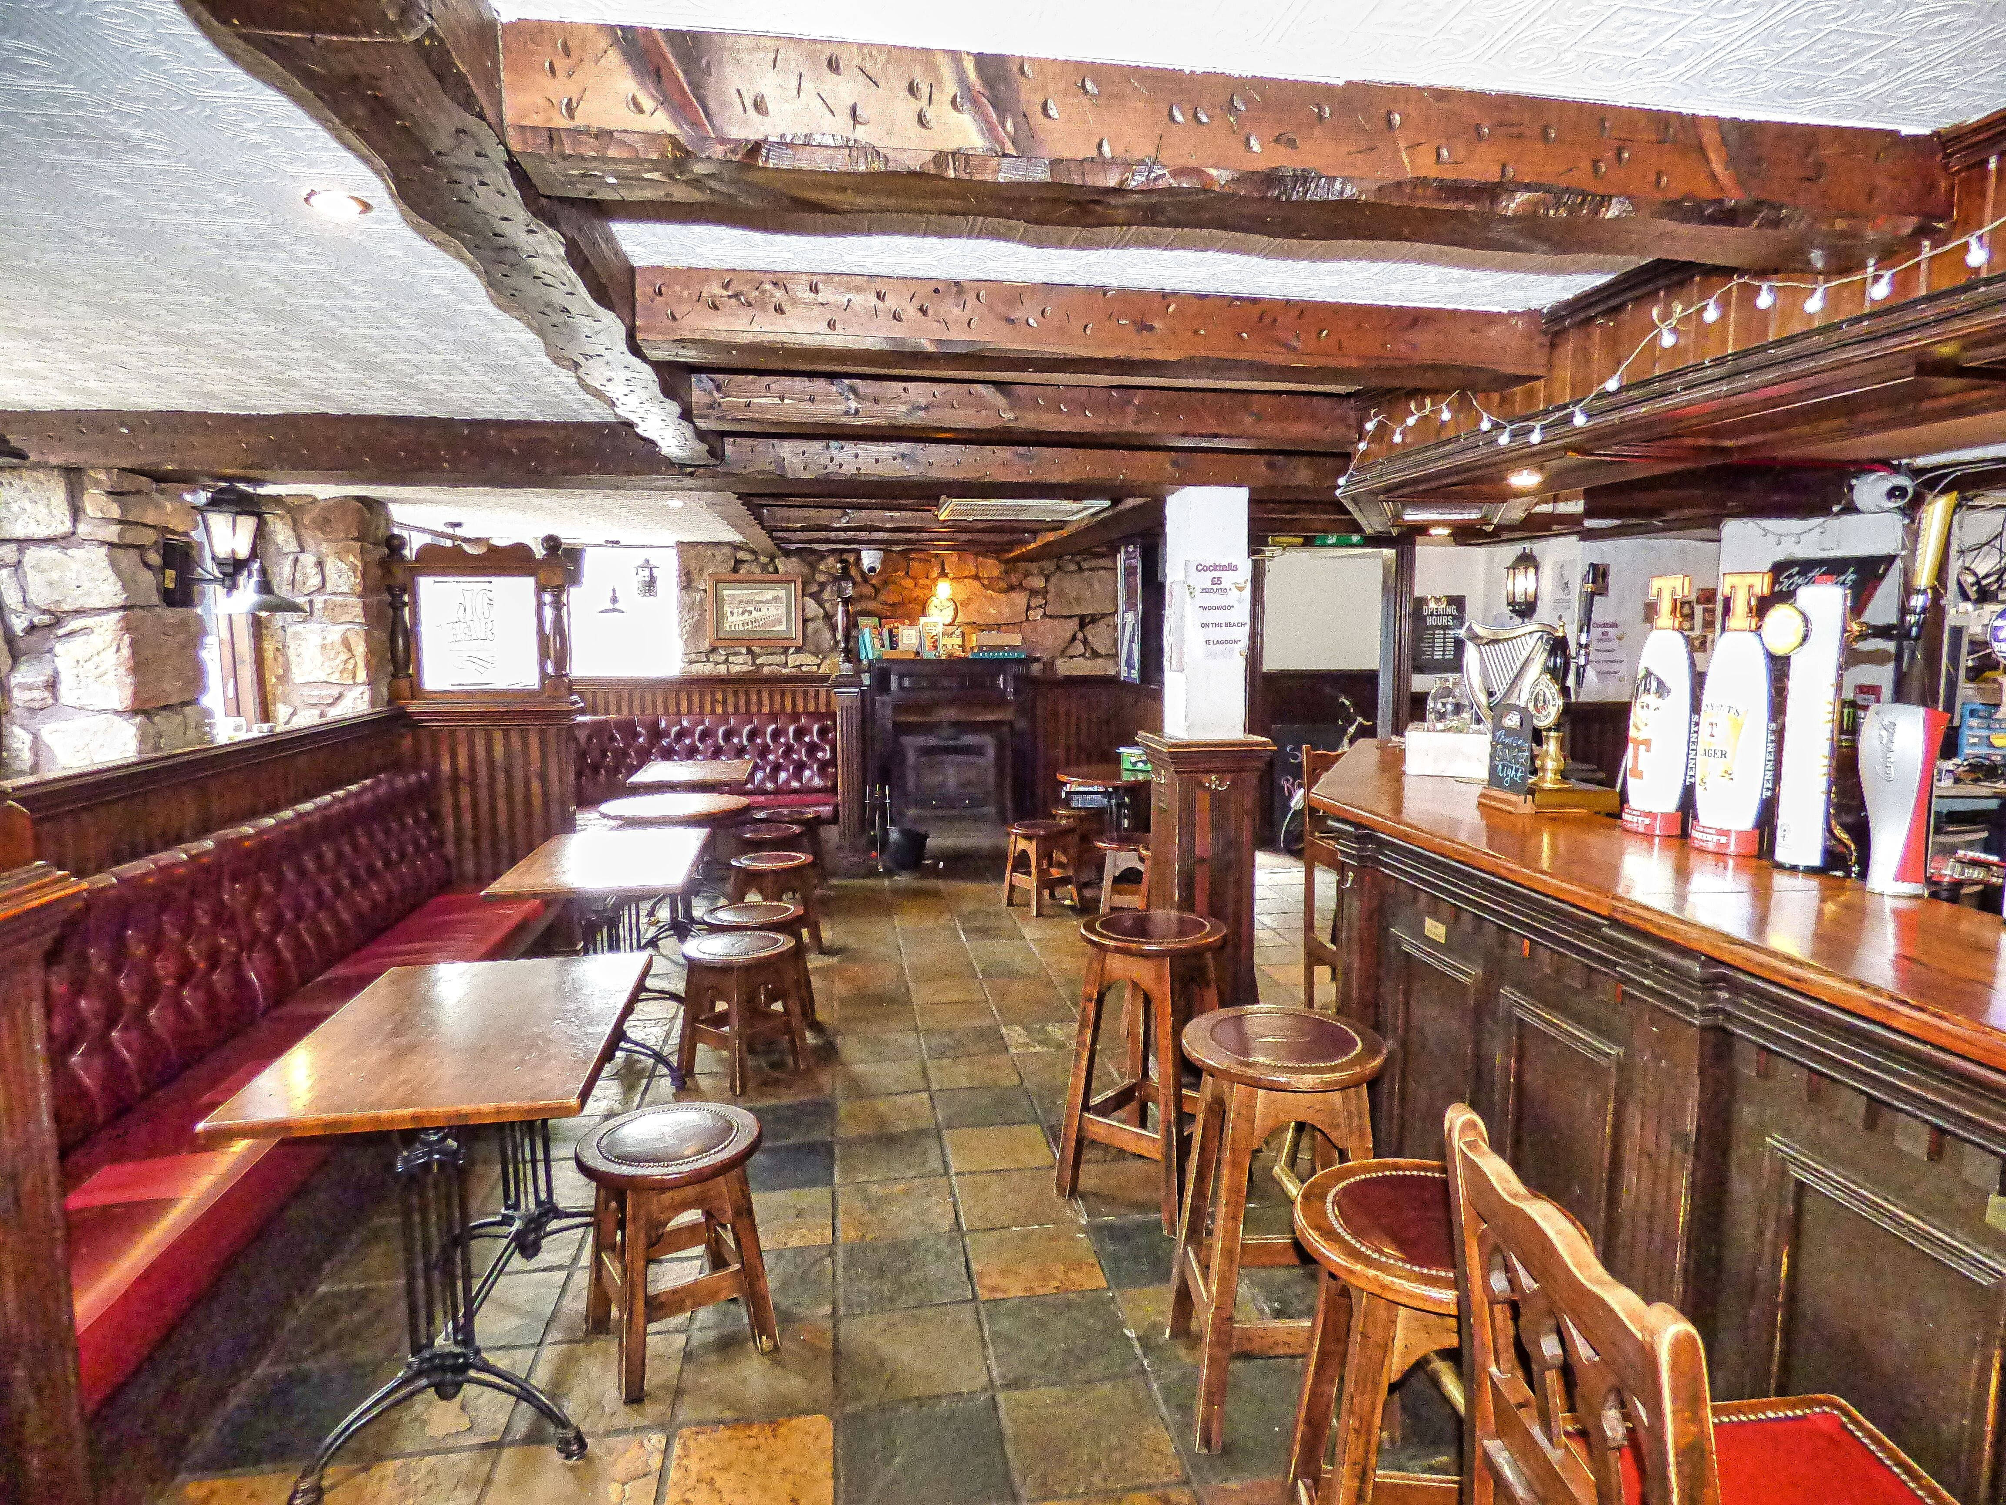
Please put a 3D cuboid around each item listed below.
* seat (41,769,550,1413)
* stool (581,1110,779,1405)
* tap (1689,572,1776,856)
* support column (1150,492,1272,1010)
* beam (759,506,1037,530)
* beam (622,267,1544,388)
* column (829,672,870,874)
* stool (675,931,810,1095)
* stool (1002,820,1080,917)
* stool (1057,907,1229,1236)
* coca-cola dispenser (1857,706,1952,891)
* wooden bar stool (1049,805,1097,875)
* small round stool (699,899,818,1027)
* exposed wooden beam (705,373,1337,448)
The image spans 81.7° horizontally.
[{"bbox_3d":[-1.936,0.720,3.250,0.520,0.978,3.150,-1,6,-8],"label":"seat"},{"bbox_3d":[-0.703,1.048,2.490,0.380,0.455,0.380,0,6,0],"label":"stool"},{"bbox_3d":[1.554,-0.090,2.461,0.140,0.577,0.150,-2,6,-20],"label":"tap"},{"bbox_3d":[0.712,0.092,4.135,0.400,1.997,0.400,-1,6,-8],"label":"support column"},{"bbox_3d":[-0.434,-1.127,5.507,1.389,0.134,0.169,-1,6,-8],"label":"beam"},{"bbox_3d":[0.236,-0.846,2.381,1.883,0.137,0.182,-2,6,-12],"label":"beam"},{"bbox_3d":[-0.951,0.122,7.303,0.250,1.265,0.250,-1,6,-8],"label":"column"},{"bbox_3d":[-0.892,0.881,3.978,0.385,0.462,0.385,-1,6,-8],"label":"stool"},{"bbox_3d":[0.214,0.630,6.383,0.380,0.455,0.380,0,6,0],"label":"stool"},{"bbox_3d":[0.406,0.836,3.145,0.390,0.732,0.390,5,8,40],"label":"stool"},{"bbox_3d":[1.592,0.079,2.047,0.145,0.327,0.145,-3,7,-28],"label":"coca-cola dispenser"},{"bbox_3d":[0.494,0.582,7.112,0.410,0.451,0.410,-1,6,-8],"label":"wooden bar stool"},{"bbox_3d":[-0.973,0.849,4.551,0.410,0.451,0.410,0,6,0],"label":"small round stool"},{"bbox_3d":[0.105,-0.931,3.175,1.853,0.140,0.182,-2,6,-13],"label":"exposed wooden beam"}]

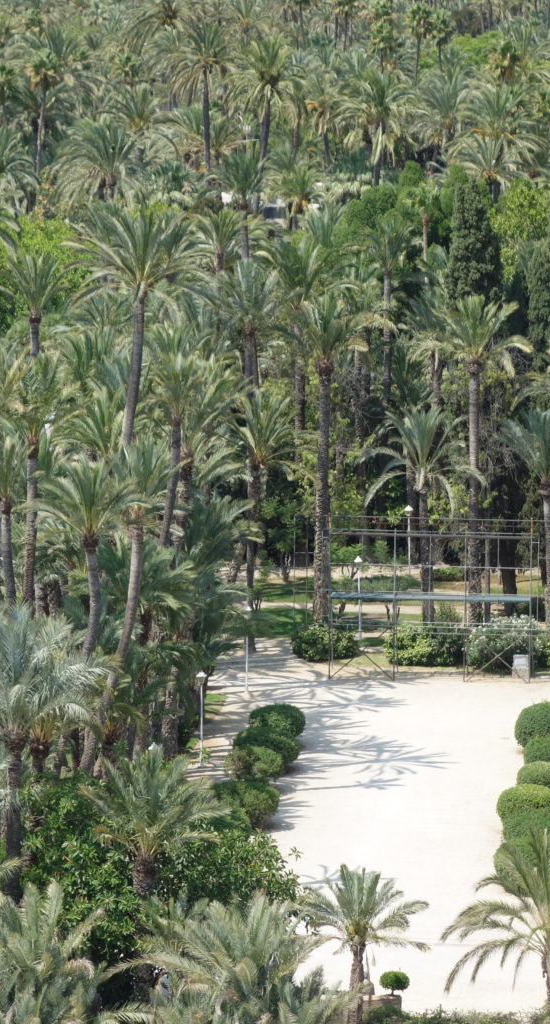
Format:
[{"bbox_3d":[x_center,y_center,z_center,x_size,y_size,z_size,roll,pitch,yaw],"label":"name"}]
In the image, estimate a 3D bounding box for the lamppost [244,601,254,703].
[{"bbox_3d":[-1.152,5.858,181.734,0.420,3.890,0.420,0,8,0],"label":"lamppost"}]

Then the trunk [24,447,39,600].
[{"bbox_3d":[-11.134,0.817,195.641,0.600,8.100,0.550,0,9,0],"label":"trunk"}]

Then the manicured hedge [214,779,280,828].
[{"bbox_3d":[-1.016,10.684,156.889,2.450,1.620,2.400,0,8,0],"label":"manicured hedge"}]

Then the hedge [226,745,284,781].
[{"bbox_3d":[-0.763,9.696,164.401,2.200,1.250,2.100,0,9,0],"label":"hedge"}]

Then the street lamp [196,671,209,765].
[{"bbox_3d":[-2.856,8.096,166.740,0.430,3.810,0.430,0,8,0],"label":"street lamp"}]

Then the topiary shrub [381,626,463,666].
[{"bbox_3d":[6.448,6.048,186.381,3.350,1.500,2.200,0,9,0],"label":"topiary shrub"}]

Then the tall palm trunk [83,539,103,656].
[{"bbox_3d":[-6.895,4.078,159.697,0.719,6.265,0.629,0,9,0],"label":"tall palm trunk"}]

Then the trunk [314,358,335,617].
[{"bbox_3d":[2.360,-0.850,202.130,0.860,12.930,0.800,0,9,0],"label":"trunk"}]

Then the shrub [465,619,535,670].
[{"bbox_3d":[10.240,5.850,194.070,3.170,2.100,2.700,0,9,0],"label":"shrub"}]

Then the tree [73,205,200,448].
[{"bbox_3d":[-6.630,-4.610,204.220,6.250,19.750,6.250,0,9,0],"label":"tree"}]

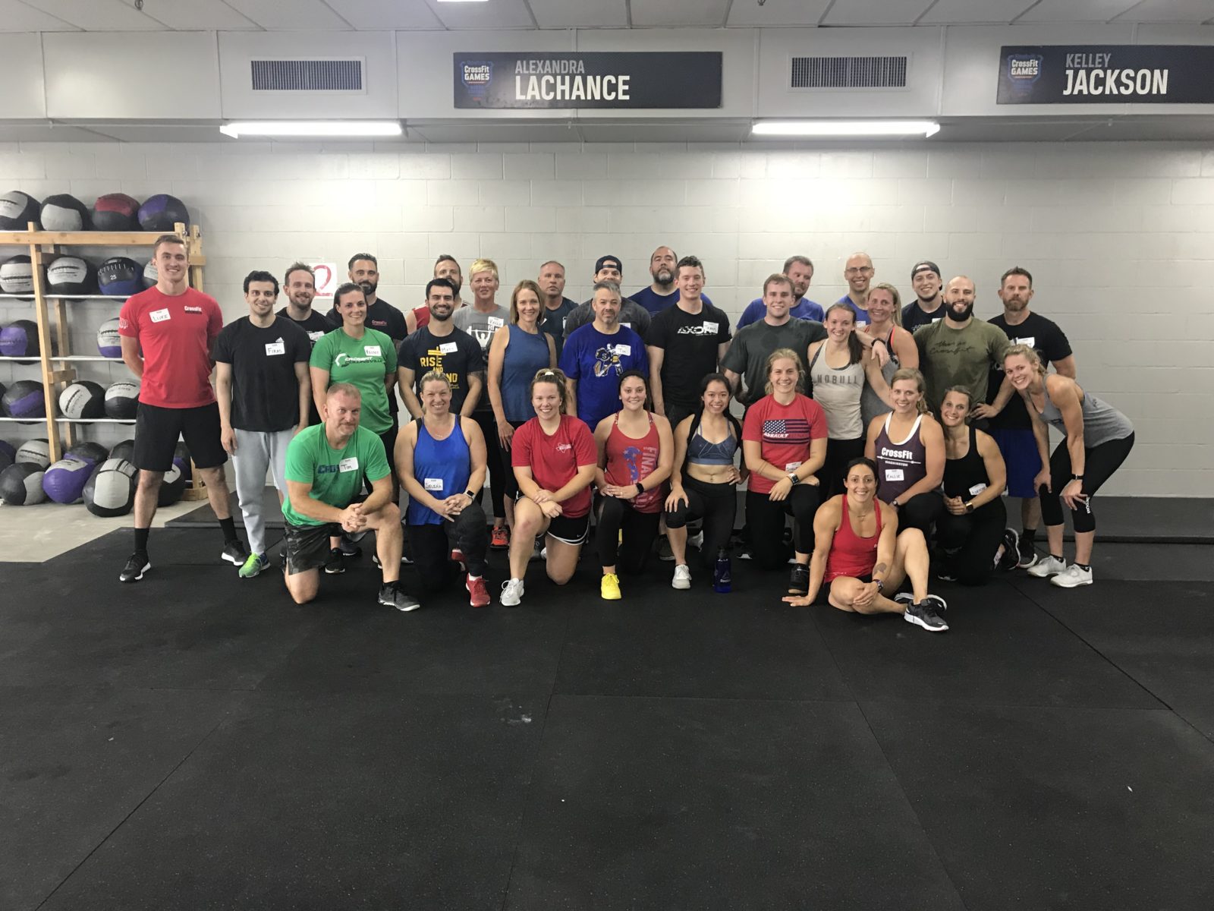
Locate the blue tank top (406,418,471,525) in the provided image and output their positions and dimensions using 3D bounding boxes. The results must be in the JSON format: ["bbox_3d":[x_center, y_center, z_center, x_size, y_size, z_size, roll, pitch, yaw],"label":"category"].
[{"bbox_3d":[-0.922,0.077,5.377,0.339,0.558,0.280,-1,9,-7],"label":"blue tank top"}]

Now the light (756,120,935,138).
[{"bbox_3d":[1.655,-2.290,6.906,1.270,0.075,0.280,0,9,2],"label":"light"}]

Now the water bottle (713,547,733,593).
[{"bbox_3d":[0.633,0.609,5.333,0.086,0.245,0.086,1,10,2],"label":"water bottle"}]

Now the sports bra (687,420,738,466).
[{"bbox_3d":[0.591,-0.074,5.484,0.280,0.260,0.210,1,10,3],"label":"sports bra"}]

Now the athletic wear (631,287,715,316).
[{"bbox_3d":[0.408,-0.793,6.648,0.660,0.700,0.330,1,9,2],"label":"athletic wear"}]

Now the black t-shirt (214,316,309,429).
[{"bbox_3d":[-2.010,-0.485,5.722,0.516,0.653,0.280,-2,9,-15],"label":"black t-shirt"}]

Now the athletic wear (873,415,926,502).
[{"bbox_3d":[1.629,0.029,5.433,0.320,0.540,0.250,3,16,16],"label":"athletic wear"}]

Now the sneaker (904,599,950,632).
[{"bbox_3d":[1.584,0.785,4.861,0.095,0.110,0.250,-8,13,-43],"label":"sneaker"}]

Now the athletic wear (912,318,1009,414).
[{"bbox_3d":[2.080,-0.501,5.807,0.537,0.600,0.280,3,10,19],"label":"athletic wear"}]

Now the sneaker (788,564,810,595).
[{"bbox_3d":[1.079,0.684,5.480,0.100,0.110,0.265,2,9,12],"label":"sneaker"}]

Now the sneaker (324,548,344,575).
[{"bbox_3d":[-1.615,0.616,5.827,0.097,0.110,0.260,-2,9,-15],"label":"sneaker"}]

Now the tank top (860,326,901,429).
[{"bbox_3d":[1.649,-0.449,6.000,0.330,0.650,0.260,2,10,14],"label":"tank top"}]

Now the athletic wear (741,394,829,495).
[{"bbox_3d":[1.016,-0.068,5.593,0.475,0.580,0.270,2,10,10],"label":"athletic wear"}]

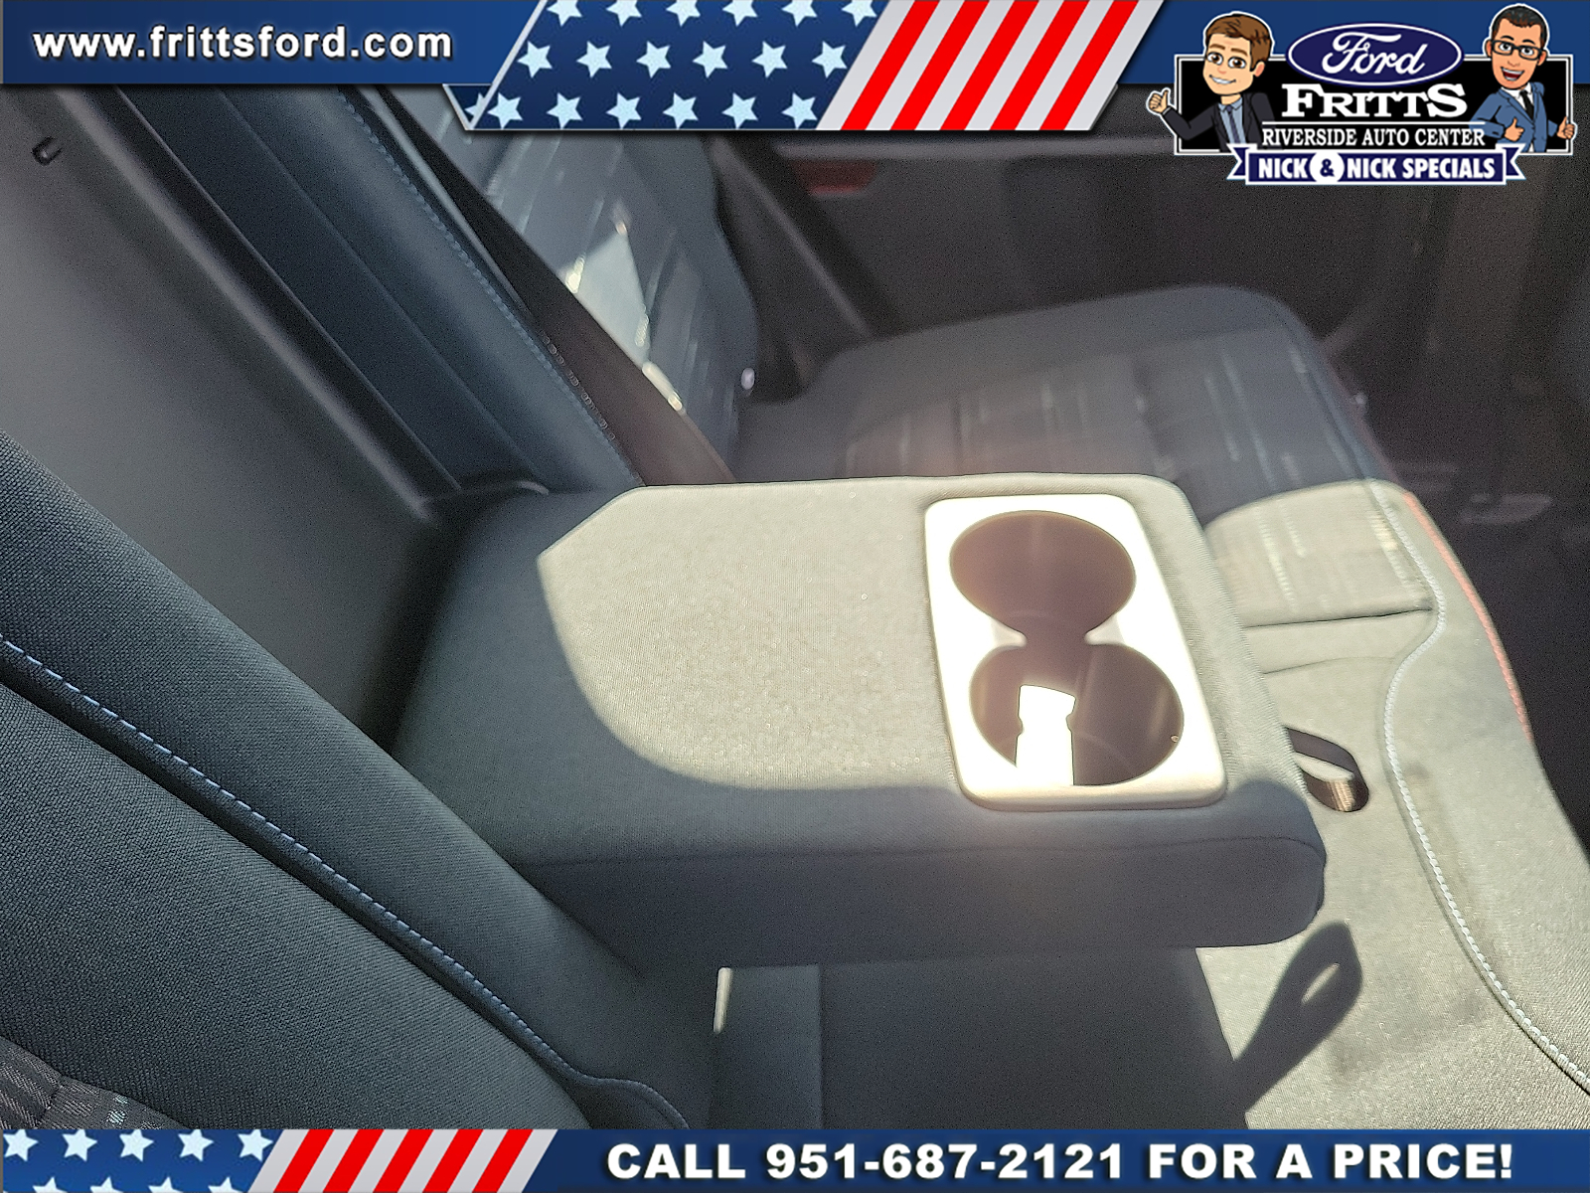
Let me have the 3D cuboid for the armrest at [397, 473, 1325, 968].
[{"bbox_3d":[0.014,0.044,0.529,0.360,0.072,0.226,-2,42,2],"label":"armrest"}]

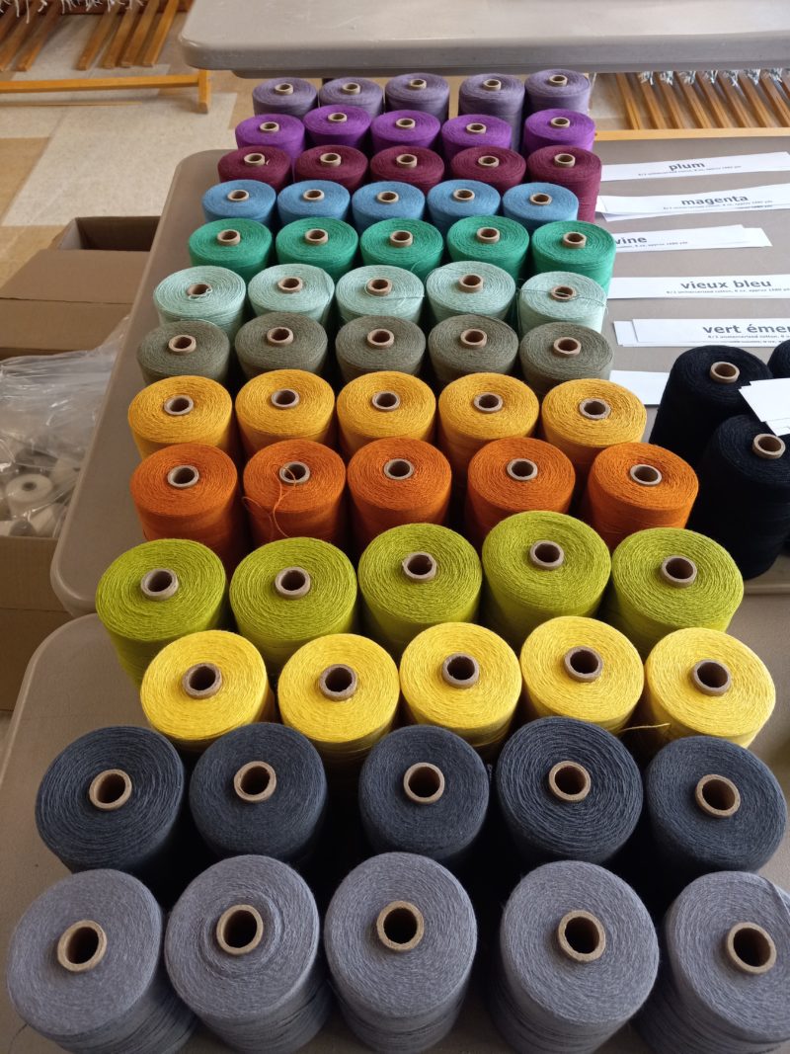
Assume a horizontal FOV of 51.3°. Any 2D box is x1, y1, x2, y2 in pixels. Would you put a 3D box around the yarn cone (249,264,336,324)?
[{"bbox_3d":[-0.090,-0.175,0.749,0.076,0.104,0.076,-1,49,0],"label":"yarn cone"}]

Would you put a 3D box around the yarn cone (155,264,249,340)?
[{"bbox_3d":[-0.170,-0.172,0.757,0.082,0.109,0.082,-2,49,0],"label":"yarn cone"}]

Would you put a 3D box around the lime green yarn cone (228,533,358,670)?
[{"bbox_3d":[-0.061,0.067,0.535,0.077,0.104,0.077,-1,49,0],"label":"lime green yarn cone"}]

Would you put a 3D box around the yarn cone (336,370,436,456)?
[{"bbox_3d":[-0.006,-0.059,0.655,0.074,0.108,0.074,-2,48,0],"label":"yarn cone"}]

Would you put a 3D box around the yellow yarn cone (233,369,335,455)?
[{"bbox_3d":[-0.081,-0.061,0.659,0.076,0.109,0.076,-2,49,0],"label":"yellow yarn cone"}]

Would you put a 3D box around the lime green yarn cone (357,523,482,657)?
[{"bbox_3d":[0.016,0.059,0.541,0.076,0.104,0.076,-1,49,0],"label":"lime green yarn cone"}]

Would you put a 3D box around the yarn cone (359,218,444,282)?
[{"bbox_3d":[0.007,-0.236,0.810,0.077,0.110,0.077,-2,48,0],"label":"yarn cone"}]

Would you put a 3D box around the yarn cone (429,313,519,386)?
[{"bbox_3d":[0.065,-0.117,0.704,0.074,0.109,0.074,-2,49,0],"label":"yarn cone"}]

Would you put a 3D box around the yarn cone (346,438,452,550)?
[{"bbox_3d":[0.004,-0.004,0.607,0.074,0.109,0.074,-2,49,0],"label":"yarn cone"}]

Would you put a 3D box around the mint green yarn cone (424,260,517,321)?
[{"bbox_3d":[0.066,-0.177,0.749,0.078,0.104,0.078,-1,49,0],"label":"mint green yarn cone"}]

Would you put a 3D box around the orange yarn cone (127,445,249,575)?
[{"bbox_3d":[-0.144,0.001,0.602,0.073,0.110,0.073,-2,48,0],"label":"orange yarn cone"}]

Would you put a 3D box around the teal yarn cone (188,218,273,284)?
[{"bbox_3d":[-0.154,-0.235,0.803,0.078,0.104,0.078,-1,49,0],"label":"teal yarn cone"}]

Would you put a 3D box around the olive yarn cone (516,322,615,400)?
[{"bbox_3d":[0.137,-0.107,0.694,0.074,0.110,0.074,-2,48,0],"label":"olive yarn cone"}]

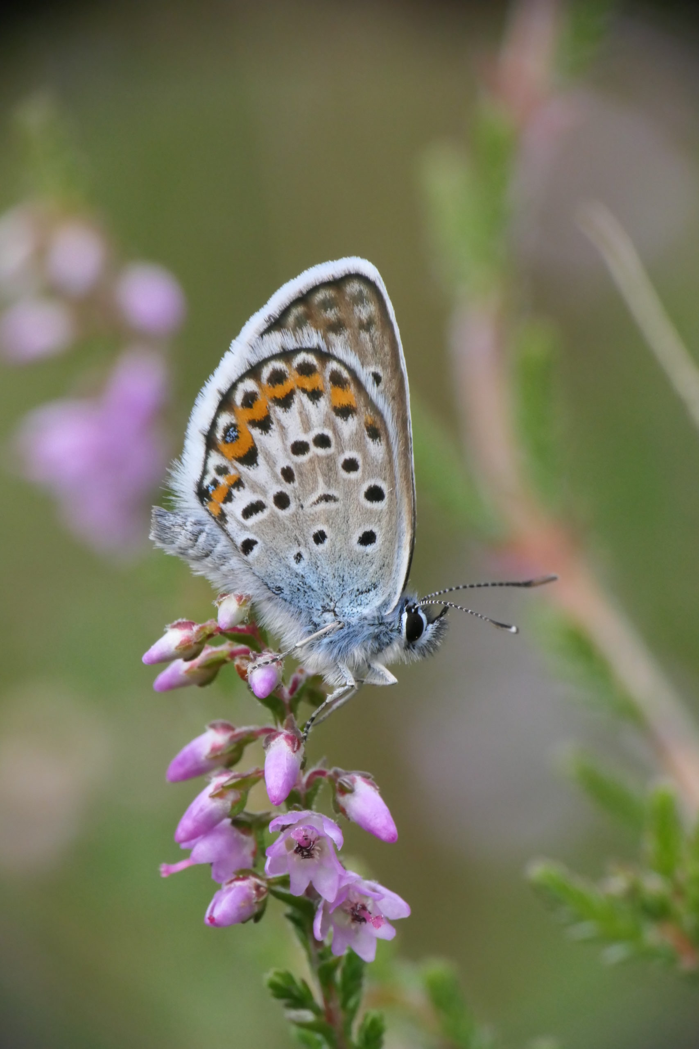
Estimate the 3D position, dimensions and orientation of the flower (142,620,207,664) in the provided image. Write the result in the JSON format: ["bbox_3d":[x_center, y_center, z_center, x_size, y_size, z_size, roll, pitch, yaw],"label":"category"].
[{"bbox_3d":[-0.007,0.005,0.225,0.003,0.002,0.002,-26,16,-12],"label":"flower"}]

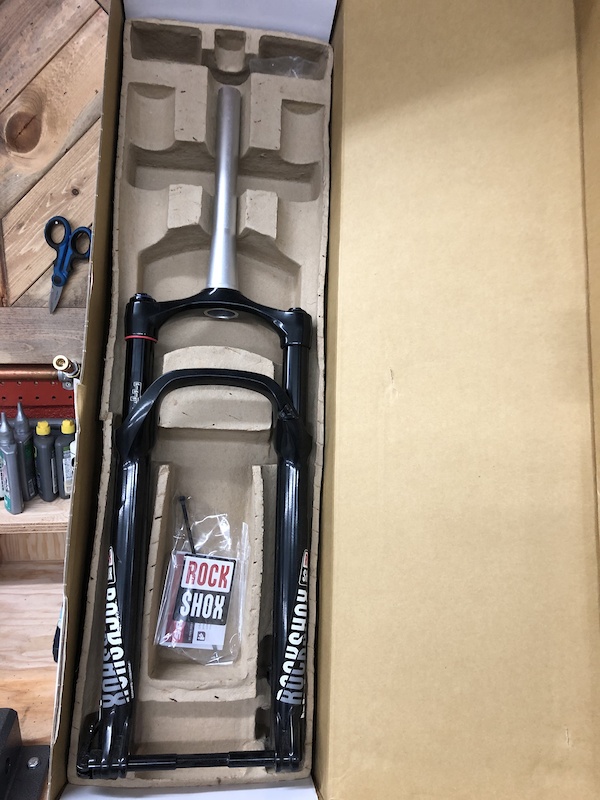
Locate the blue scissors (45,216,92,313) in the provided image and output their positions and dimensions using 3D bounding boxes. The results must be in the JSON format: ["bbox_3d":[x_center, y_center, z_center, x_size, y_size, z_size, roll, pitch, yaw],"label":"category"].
[{"bbox_3d":[-0.328,-0.185,0.911,0.071,0.137,0.014,11,13,-5],"label":"blue scissors"}]

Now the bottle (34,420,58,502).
[{"bbox_3d":[-0.373,0.088,0.952,0.029,0.122,0.042,-3,14,-14],"label":"bottle"}]

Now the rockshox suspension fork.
[{"bbox_3d":[-0.100,0.002,0.734,0.237,0.788,0.108,3,-6,-9],"label":"rockshox suspension fork"}]

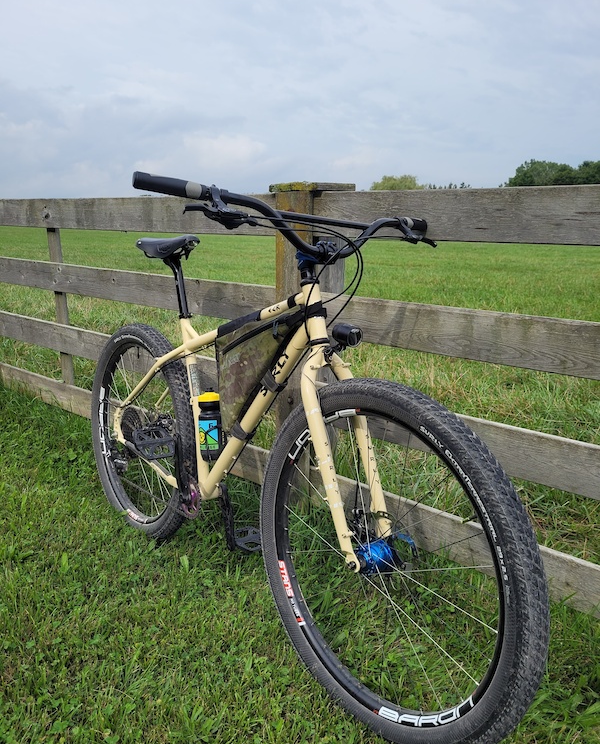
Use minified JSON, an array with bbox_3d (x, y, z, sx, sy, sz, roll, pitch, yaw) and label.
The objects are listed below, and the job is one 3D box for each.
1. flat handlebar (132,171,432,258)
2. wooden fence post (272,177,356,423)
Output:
[{"bbox_3d":[0.041,-0.320,1.332,0.820,0.140,0.140,-4,14,-39],"label":"flat handlebar"},{"bbox_3d":[0.038,-0.039,2.118,0.190,1.194,0.190,12,19,38],"label":"wooden fence post"}]

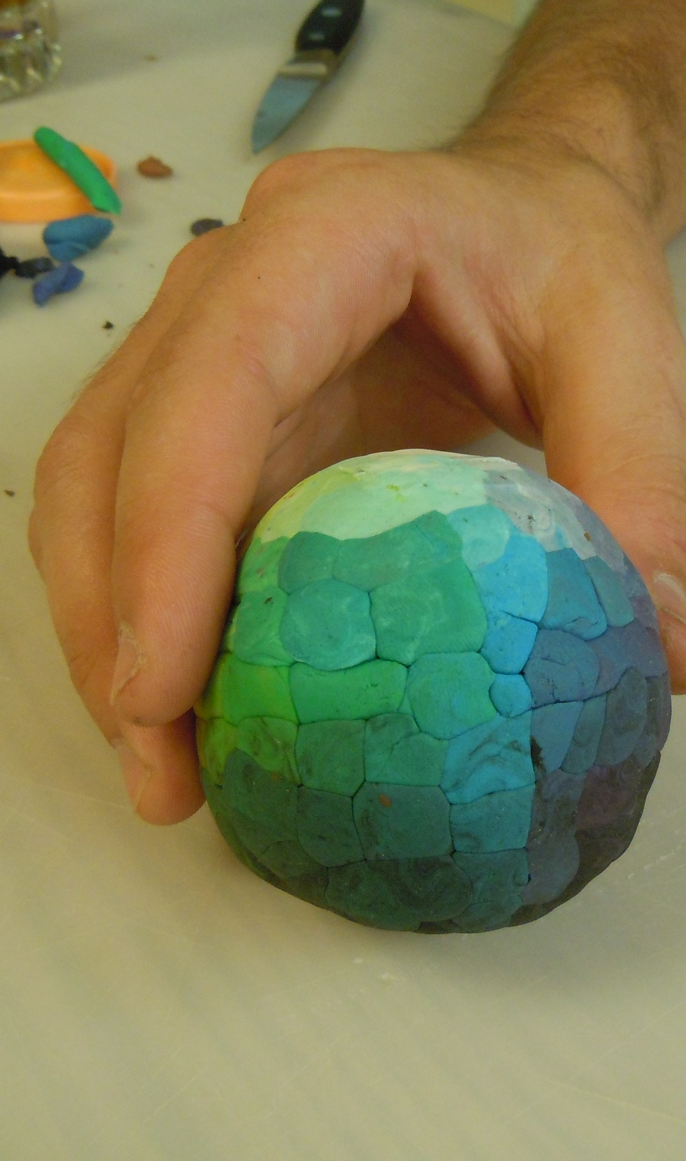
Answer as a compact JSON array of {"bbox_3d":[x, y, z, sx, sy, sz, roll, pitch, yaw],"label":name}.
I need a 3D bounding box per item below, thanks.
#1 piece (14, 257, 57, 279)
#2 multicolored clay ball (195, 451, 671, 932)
[{"bbox_3d":[-0.101,-0.102,0.442,0.013,0.006,0.008,-8,39,-11],"label":"piece"},{"bbox_3d":[0.015,0.018,0.225,0.079,0.078,0.079,1,38,-1],"label":"multicolored clay ball"}]

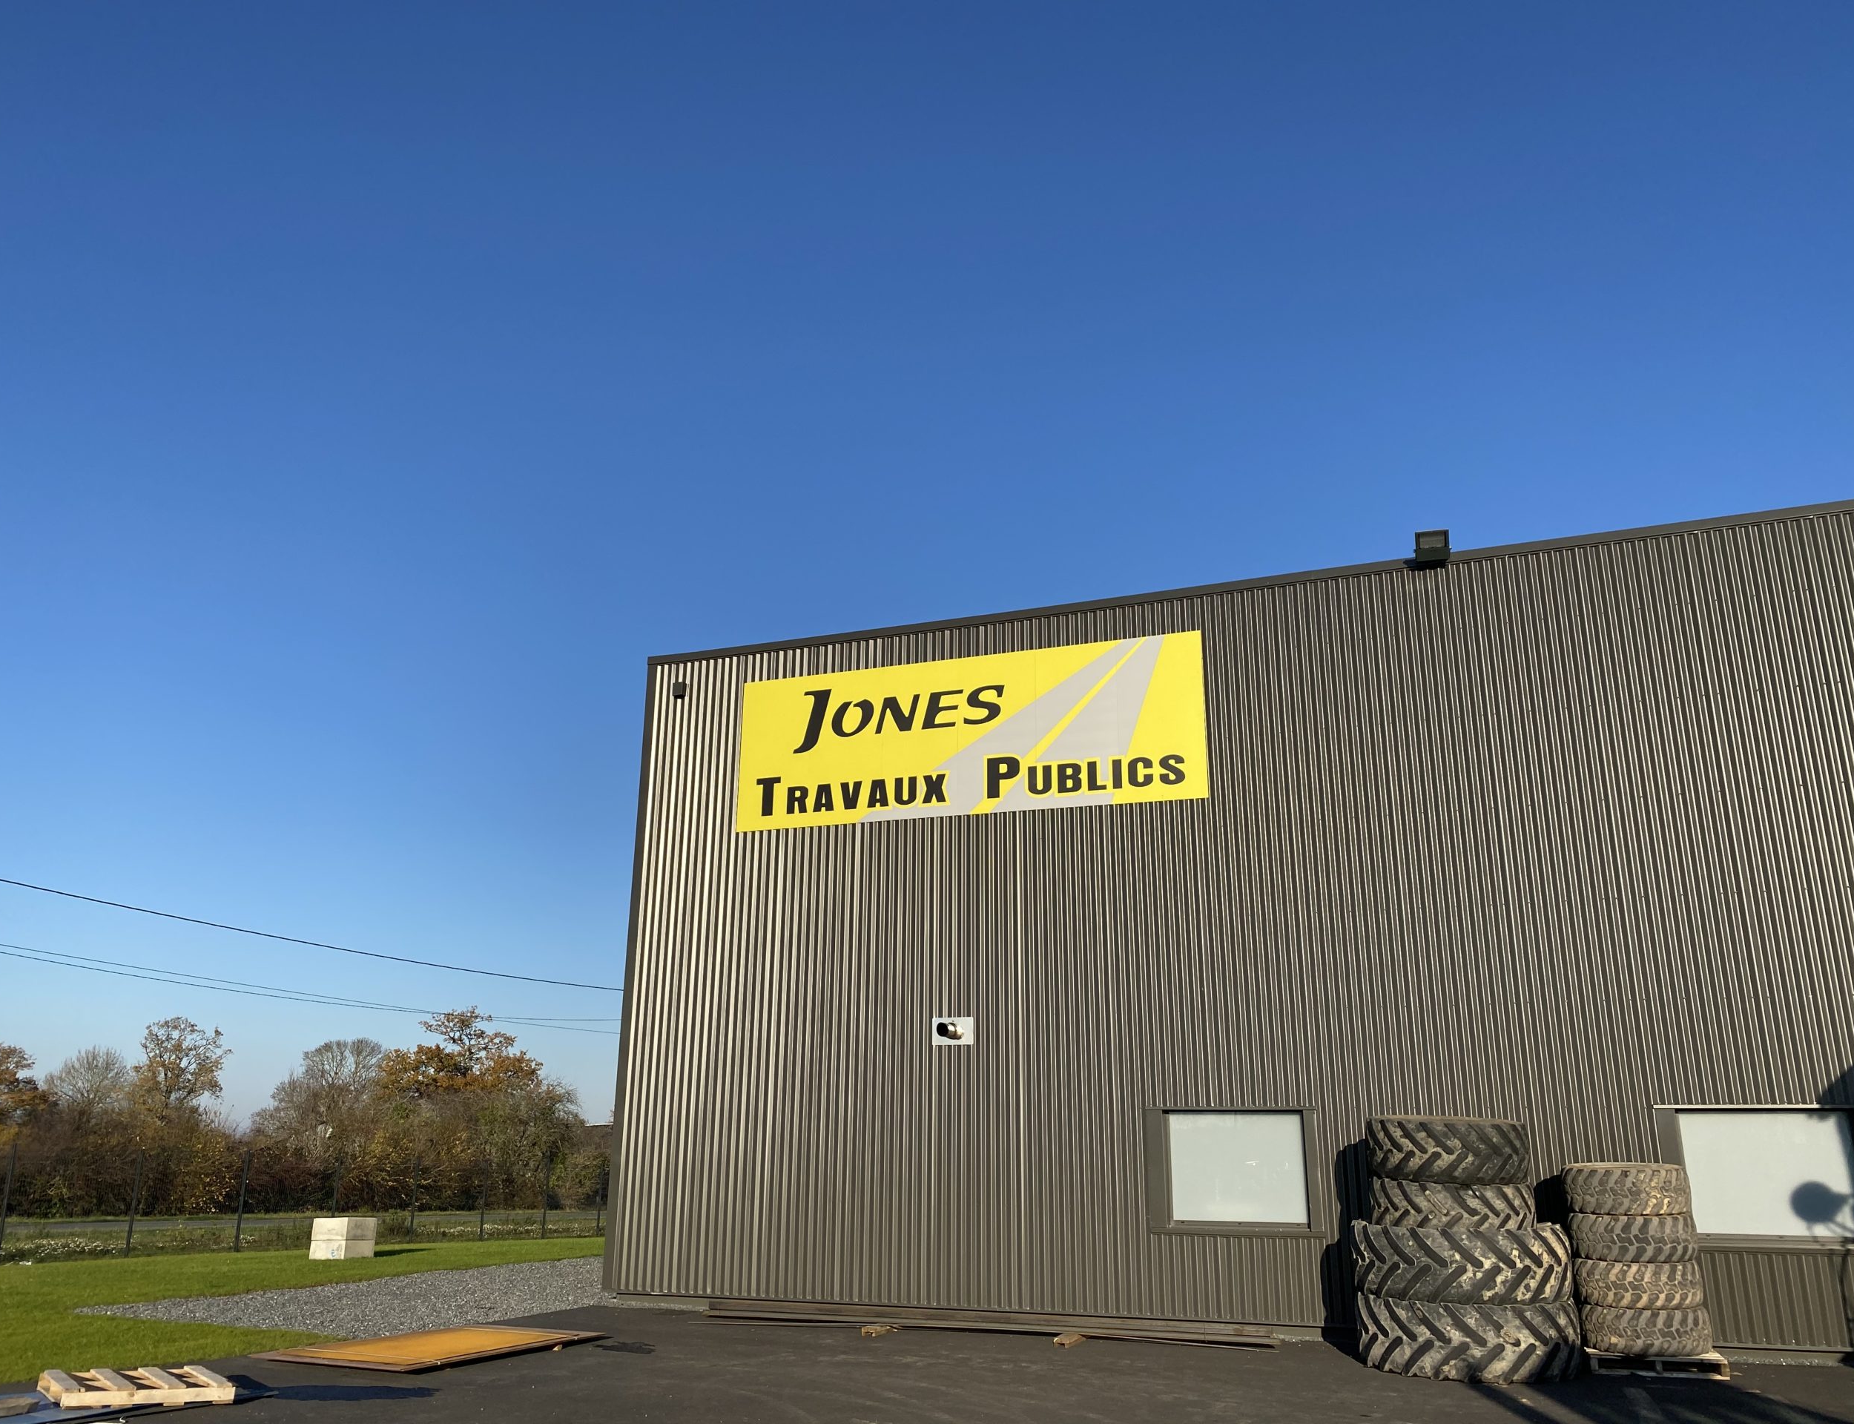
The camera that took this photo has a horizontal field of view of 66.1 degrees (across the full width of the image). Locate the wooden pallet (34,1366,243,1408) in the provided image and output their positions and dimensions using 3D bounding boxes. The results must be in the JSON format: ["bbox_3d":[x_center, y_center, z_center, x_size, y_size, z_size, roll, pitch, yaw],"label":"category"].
[{"bbox_3d":[-5.530,4.710,9.960,1.040,0.125,1.150,16,-23,-34],"label":"wooden pallet"}]

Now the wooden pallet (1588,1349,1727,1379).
[{"bbox_3d":[6.363,5.690,12.497,1.050,0.135,1.100,-6,-19,20],"label":"wooden pallet"}]

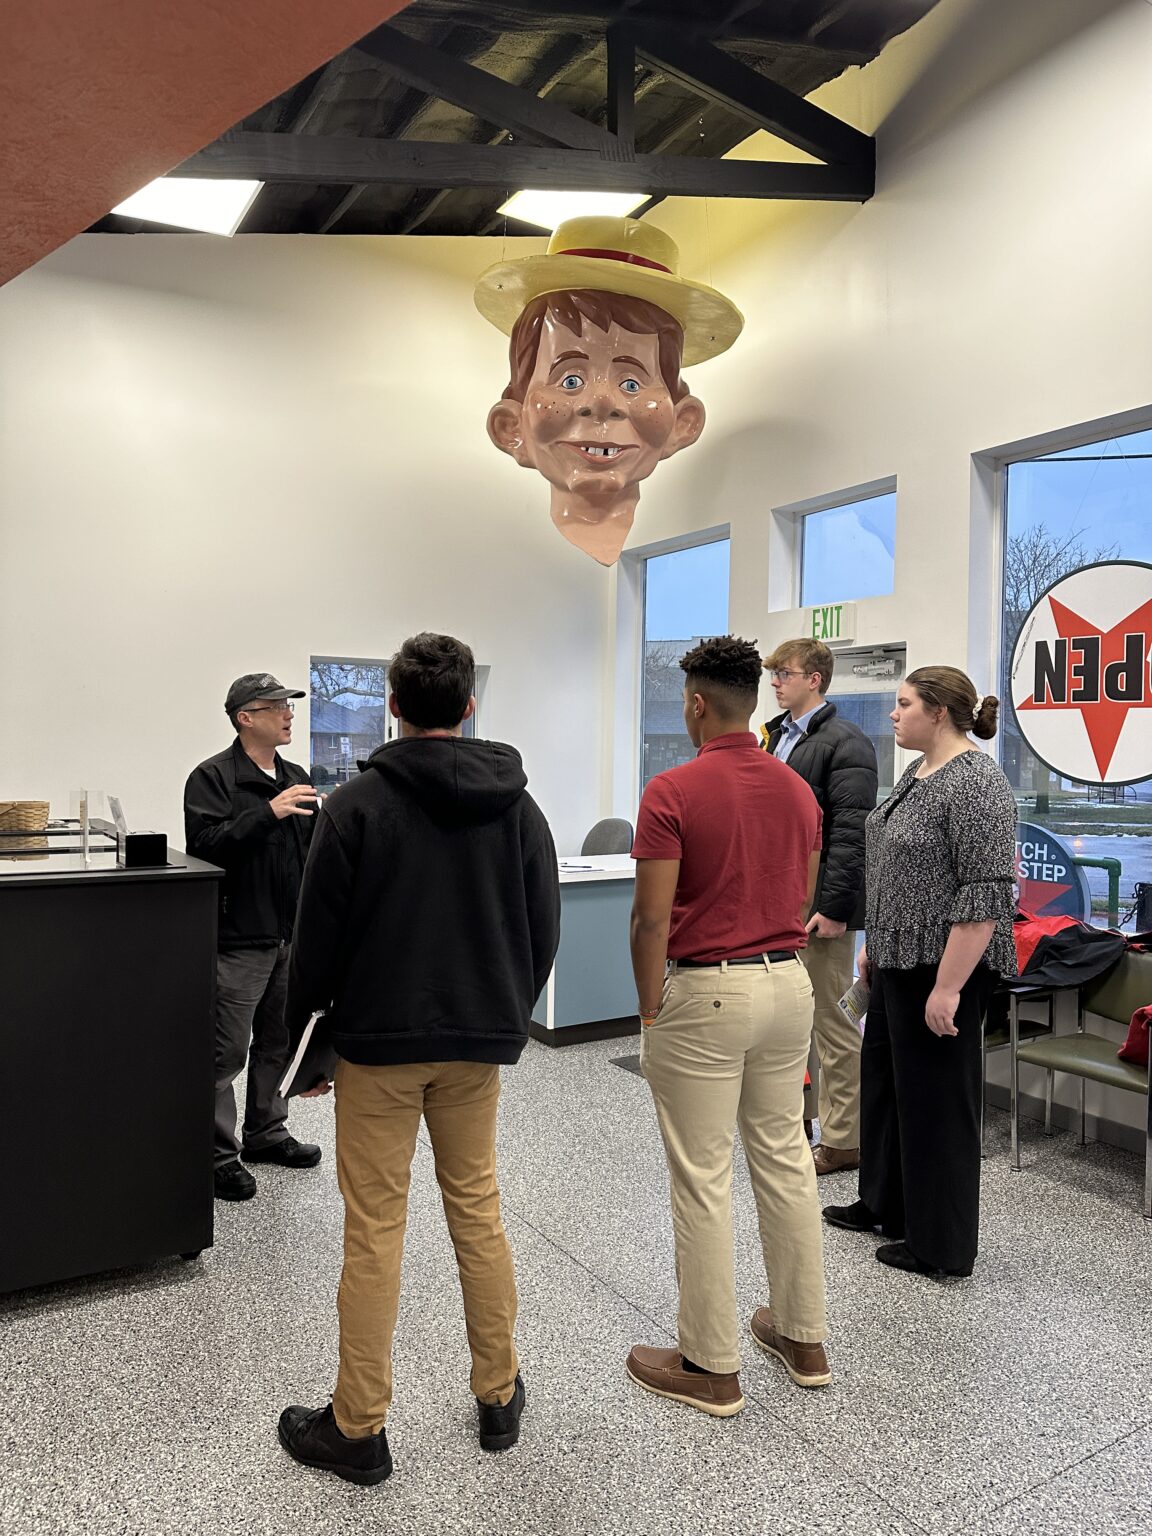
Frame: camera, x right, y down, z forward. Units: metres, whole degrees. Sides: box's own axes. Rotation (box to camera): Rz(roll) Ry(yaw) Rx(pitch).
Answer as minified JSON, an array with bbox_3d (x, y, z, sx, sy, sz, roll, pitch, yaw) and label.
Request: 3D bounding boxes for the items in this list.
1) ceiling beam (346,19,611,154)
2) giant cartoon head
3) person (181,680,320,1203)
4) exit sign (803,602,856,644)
[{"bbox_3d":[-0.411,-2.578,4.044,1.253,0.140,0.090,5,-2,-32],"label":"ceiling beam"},{"bbox_3d":[0.163,-1.781,5.255,1.330,1.700,1.200,1,1,-3],"label":"giant cartoon head"},{"bbox_3d":[-1.072,0.542,3.652,0.520,1.760,0.560,2,2,30],"label":"person"},{"bbox_3d":[1.276,-0.722,5.358,0.055,0.195,0.300,0,1,-32],"label":"exit sign"}]

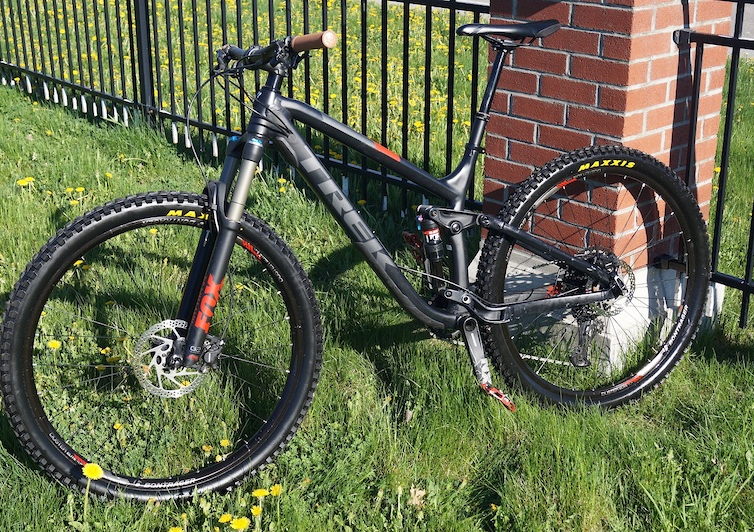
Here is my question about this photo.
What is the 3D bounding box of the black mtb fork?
[{"bbox_3d":[-0.376,-0.044,2.321,0.120,0.560,0.180,17,2,-27],"label":"black mtb fork"}]

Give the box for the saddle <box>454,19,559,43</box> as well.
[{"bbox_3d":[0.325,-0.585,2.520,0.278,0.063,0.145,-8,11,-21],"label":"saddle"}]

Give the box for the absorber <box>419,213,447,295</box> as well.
[{"bbox_3d":[0.144,-0.025,2.533,0.056,0.217,0.052,-7,11,1],"label":"absorber"}]

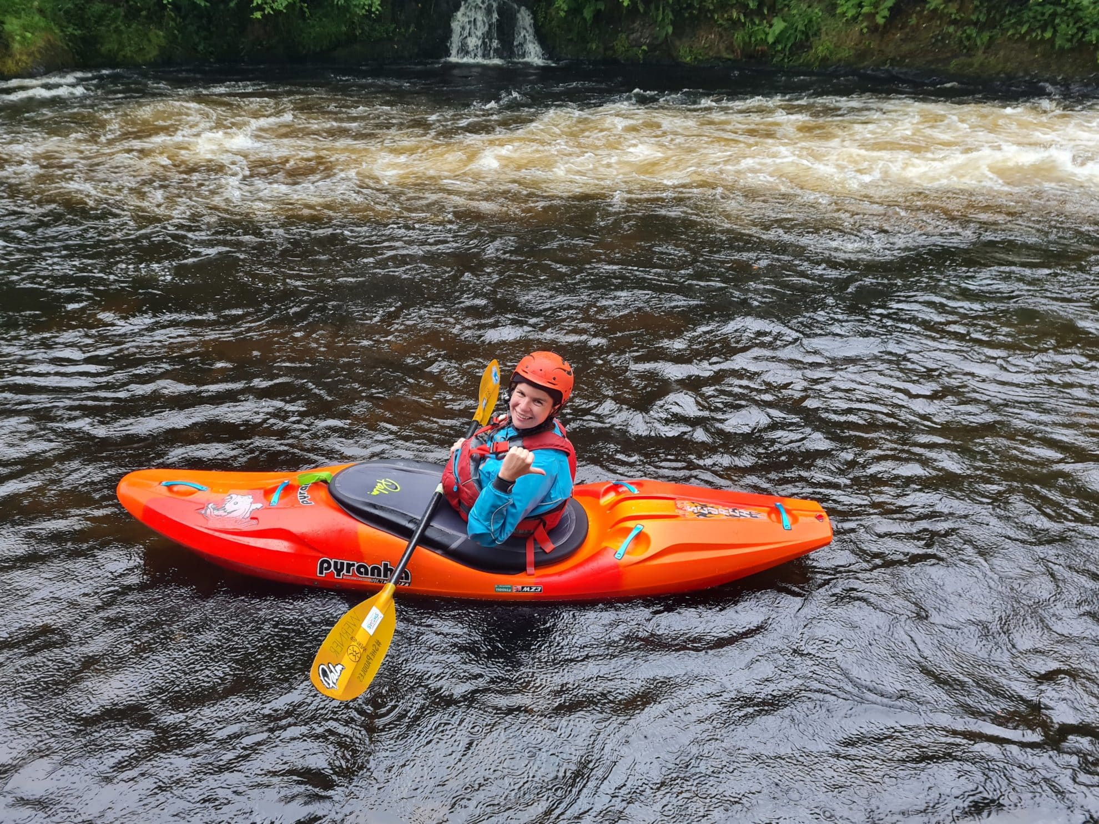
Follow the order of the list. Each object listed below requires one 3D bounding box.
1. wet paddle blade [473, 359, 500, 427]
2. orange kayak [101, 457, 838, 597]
[{"bbox_3d":[-0.275,-0.088,3.695,0.190,0.060,0.460,-19,28,22],"label":"wet paddle blade"},{"bbox_3d":[-0.295,0.447,3.160,2.700,0.390,0.655,1,28,2],"label":"orange kayak"}]

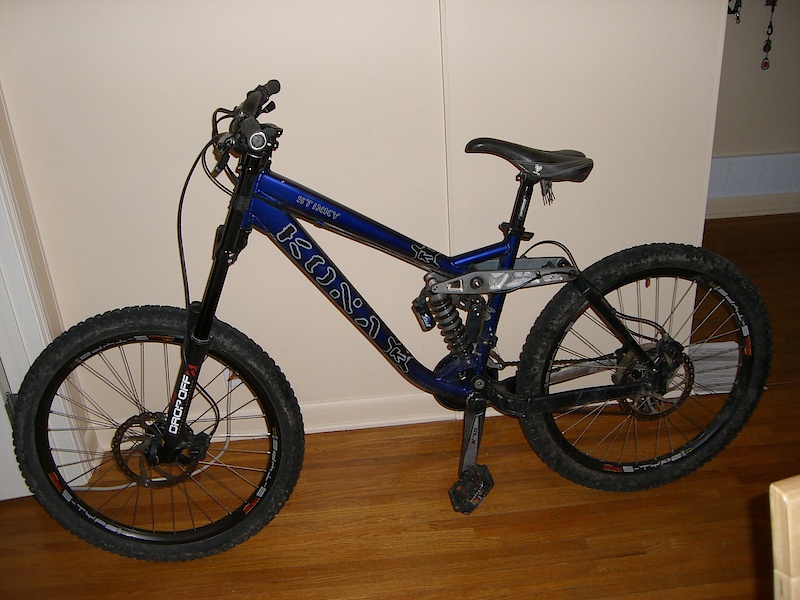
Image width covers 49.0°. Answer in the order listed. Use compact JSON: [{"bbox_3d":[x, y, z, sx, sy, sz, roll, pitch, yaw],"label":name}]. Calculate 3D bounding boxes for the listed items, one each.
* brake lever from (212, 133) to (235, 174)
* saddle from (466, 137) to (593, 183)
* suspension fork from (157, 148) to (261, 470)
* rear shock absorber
[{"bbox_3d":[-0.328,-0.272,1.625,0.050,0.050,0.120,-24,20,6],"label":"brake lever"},{"bbox_3d":[0.277,-0.311,1.909,0.277,0.068,0.143,5,23,-8],"label":"saddle"},{"bbox_3d":[-0.406,0.014,1.942,0.120,0.741,0.185,16,19,-9],"label":"suspension fork"},{"bbox_3d":[0.116,0.046,2.030,0.068,0.239,0.068,-25,25,0],"label":"rear shock absorber"}]

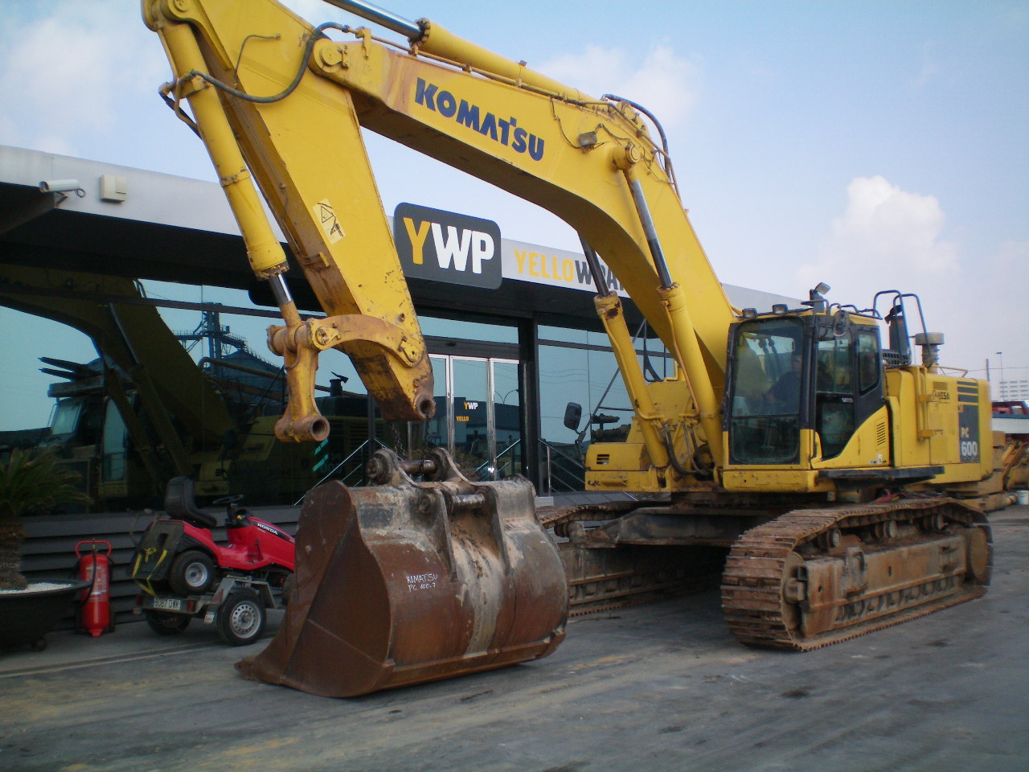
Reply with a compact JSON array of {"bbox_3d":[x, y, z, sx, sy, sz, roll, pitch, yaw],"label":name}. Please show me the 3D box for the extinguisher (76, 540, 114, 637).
[{"bbox_3d":[-4.373,2.090,11.750,0.410,1.000,0.400,1,-4,-25],"label":"extinguisher"}]

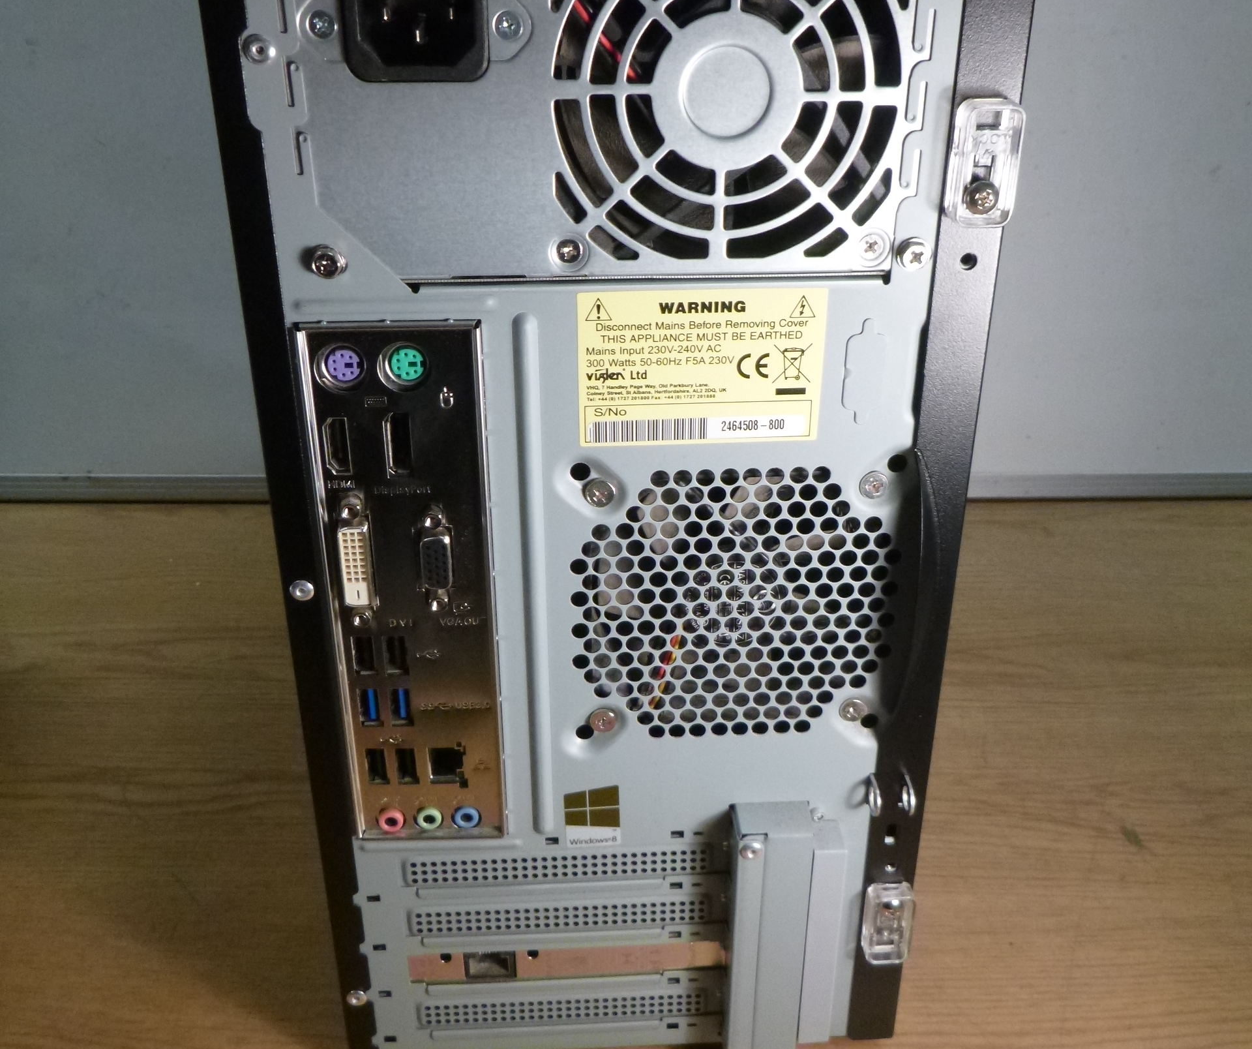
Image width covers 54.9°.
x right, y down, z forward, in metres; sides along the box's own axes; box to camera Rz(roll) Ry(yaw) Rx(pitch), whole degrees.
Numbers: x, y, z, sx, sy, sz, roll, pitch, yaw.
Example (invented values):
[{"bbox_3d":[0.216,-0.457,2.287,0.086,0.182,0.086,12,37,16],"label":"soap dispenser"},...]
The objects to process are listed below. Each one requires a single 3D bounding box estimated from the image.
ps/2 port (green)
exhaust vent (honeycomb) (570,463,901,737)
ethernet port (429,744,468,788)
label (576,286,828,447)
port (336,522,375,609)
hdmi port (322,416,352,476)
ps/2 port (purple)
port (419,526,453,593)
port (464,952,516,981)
[{"bbox_3d":[-0.054,-0.041,0.295,0.011,0.011,0.009,-2,27,-3],"label":"ps/2 port (green)"},{"bbox_3d":[0.030,0.021,0.330,0.089,0.087,0.003,-2,27,-3],"label":"exhaust vent (honeycomb)"},{"bbox_3d":[-0.052,0.068,0.358,0.011,0.015,0.012,-2,27,-3],"label":"ethernet port"},{"bbox_3d":[0.019,-0.039,0.299,0.061,0.040,0.001,-2,27,-3],"label":"label"},{"bbox_3d":[-0.071,0.009,0.320,0.009,0.024,0.010,-2,27,-3],"label":"port"},{"bbox_3d":[-0.073,-0.022,0.308,0.006,0.015,0.009,-2,27,-3],"label":"hdmi port"},{"bbox_3d":[-0.069,-0.040,0.294,0.011,0.011,0.009,-2,27,-3],"label":"ps/2 port (purple)"},{"bbox_3d":[-0.050,0.008,0.321,0.009,0.017,0.010,-2,27,-3],"label":"port"},{"bbox_3d":[-0.043,0.140,0.390,0.017,0.012,0.009,-1,27,-2],"label":"port"}]

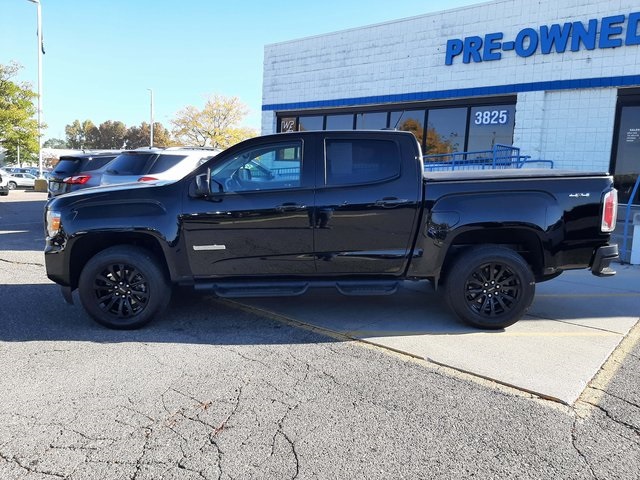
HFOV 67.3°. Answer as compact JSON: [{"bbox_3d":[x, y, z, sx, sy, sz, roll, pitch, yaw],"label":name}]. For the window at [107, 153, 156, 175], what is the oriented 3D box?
[{"bbox_3d":[-3.916,-1.572,9.940,1.478,0.549,0.100,8,-27,37],"label":"window"}]

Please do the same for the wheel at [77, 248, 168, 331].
[{"bbox_3d":[-1.744,0.434,4.339,0.768,0.768,0.260,0,7,0],"label":"wheel"}]

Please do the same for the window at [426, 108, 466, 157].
[{"bbox_3d":[3.264,-2.643,12.485,1.063,1.420,0.080,8,8,37],"label":"window"}]

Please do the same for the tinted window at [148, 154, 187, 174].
[{"bbox_3d":[-3.099,-1.530,9.842,0.070,0.441,1.075,-14,-5,37],"label":"tinted window"}]

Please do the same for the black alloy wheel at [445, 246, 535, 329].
[{"bbox_3d":[1.519,0.427,4.339,0.768,0.768,0.260,0,7,0],"label":"black alloy wheel"}]

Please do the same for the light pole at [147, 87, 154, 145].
[{"bbox_3d":[-20.467,-12.148,57.650,0.800,11.600,0.350,3,6,0],"label":"light pole"}]

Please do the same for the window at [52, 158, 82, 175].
[{"bbox_3d":[-6.168,-1.788,11.702,1.183,0.423,0.100,8,-17,37],"label":"window"}]

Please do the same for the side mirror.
[{"bbox_3d":[-0.977,-0.462,4.069,0.140,0.215,0.240,0,7,0],"label":"side mirror"}]

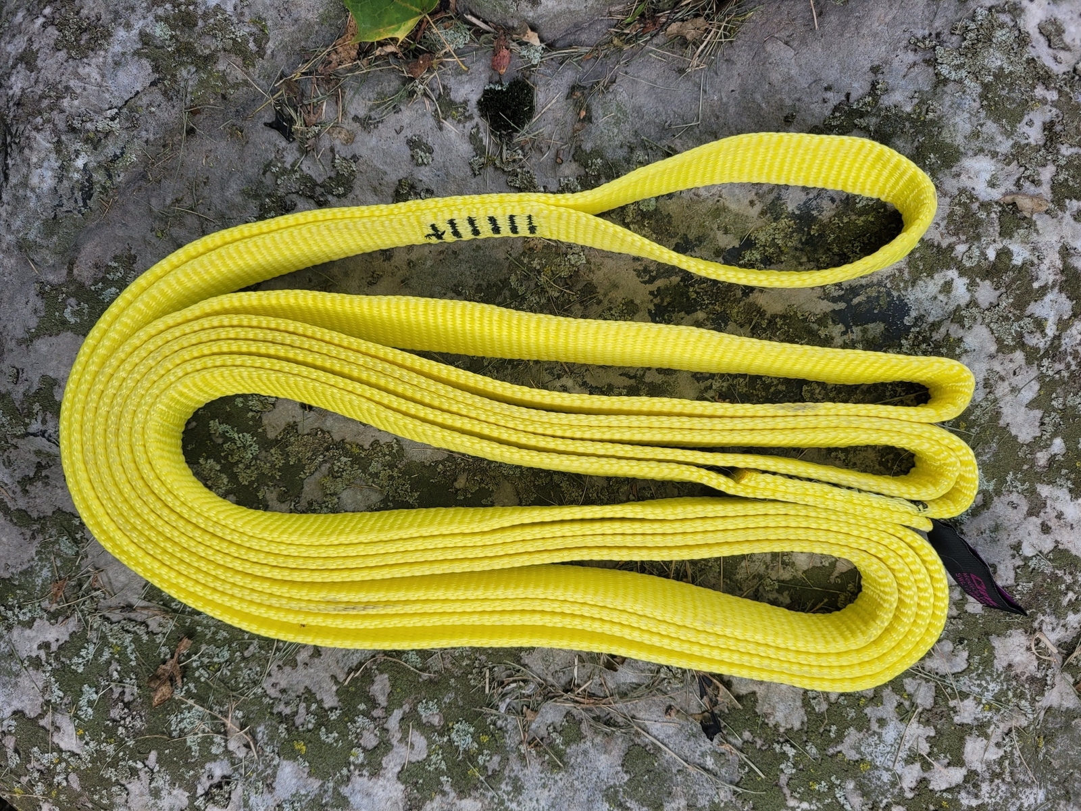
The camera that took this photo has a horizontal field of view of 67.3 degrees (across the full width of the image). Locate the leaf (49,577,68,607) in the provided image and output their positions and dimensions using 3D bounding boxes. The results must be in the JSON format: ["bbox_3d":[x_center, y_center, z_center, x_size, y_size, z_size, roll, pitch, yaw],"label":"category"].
[{"bbox_3d":[-0.159,0.061,0.267,0.004,0.004,0.010,28,87,2],"label":"leaf"}]

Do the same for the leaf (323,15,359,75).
[{"bbox_3d":[-0.067,-0.123,0.276,0.010,0.007,0.022,25,87,1],"label":"leaf"}]

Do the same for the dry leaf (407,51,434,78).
[{"bbox_3d":[-0.041,-0.116,0.277,0.011,0.005,0.007,-45,88,-2],"label":"dry leaf"}]

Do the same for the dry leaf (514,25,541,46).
[{"bbox_3d":[-0.004,-0.126,0.277,0.010,0.006,0.006,31,87,2],"label":"dry leaf"}]

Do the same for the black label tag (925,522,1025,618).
[{"bbox_3d":[0.141,0.053,0.261,0.041,0.008,0.011,41,107,1],"label":"black label tag"}]

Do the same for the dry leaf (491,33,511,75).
[{"bbox_3d":[-0.014,-0.120,0.277,0.006,0.005,0.014,8,87,0],"label":"dry leaf"}]

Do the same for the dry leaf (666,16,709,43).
[{"bbox_3d":[0.050,-0.128,0.278,0.015,0.005,0.008,-14,87,-1],"label":"dry leaf"}]

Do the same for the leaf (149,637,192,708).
[{"bbox_3d":[-0.120,0.087,0.264,0.011,0.006,0.025,25,87,1],"label":"leaf"}]

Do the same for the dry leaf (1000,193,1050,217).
[{"bbox_3d":[0.163,-0.068,0.274,0.017,0.006,0.007,11,87,1],"label":"dry leaf"}]

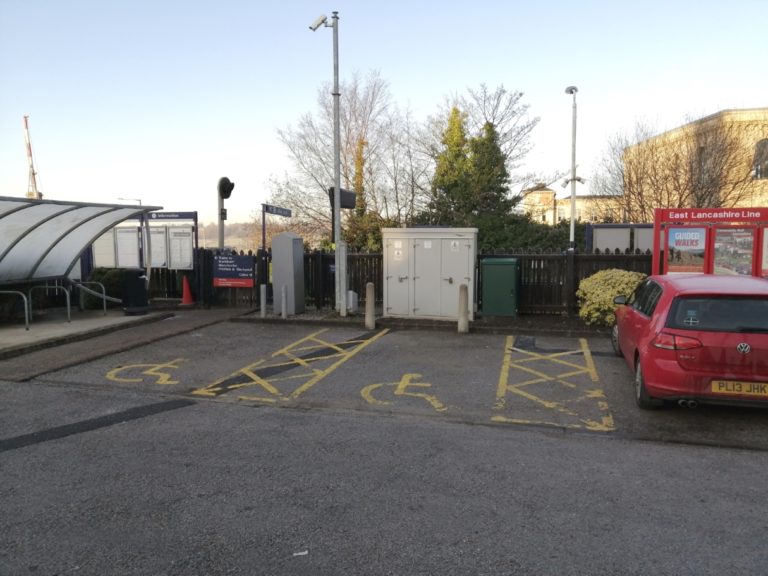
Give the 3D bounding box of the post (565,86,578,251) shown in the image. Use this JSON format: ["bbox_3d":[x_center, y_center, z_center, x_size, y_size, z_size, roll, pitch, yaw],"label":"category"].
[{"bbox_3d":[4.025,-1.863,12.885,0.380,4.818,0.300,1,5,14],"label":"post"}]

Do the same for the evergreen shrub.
[{"bbox_3d":[4.555,0.146,11.860,1.420,1.086,1.200,1,5,14],"label":"evergreen shrub"}]

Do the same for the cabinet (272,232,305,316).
[{"bbox_3d":[-2.057,-0.327,12.843,0.480,1.719,0.540,1,5,14],"label":"cabinet"}]

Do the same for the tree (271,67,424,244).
[{"bbox_3d":[-1.399,-4.414,23.701,6.200,8.077,5.600,0,5,0],"label":"tree"}]

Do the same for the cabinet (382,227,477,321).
[{"bbox_3d":[0.955,-0.312,12.271,1.850,1.819,0.680,1,5,14],"label":"cabinet"}]

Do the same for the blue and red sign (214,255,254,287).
[{"bbox_3d":[-3.616,-0.387,14.423,0.980,0.791,0.040,1,5,9],"label":"blue and red sign"}]

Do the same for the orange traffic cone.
[{"bbox_3d":[-4.891,0.047,14.863,0.410,0.755,0.410,1,5,14],"label":"orange traffic cone"}]

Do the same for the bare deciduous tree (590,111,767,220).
[{"bbox_3d":[12.037,-3.824,24.758,6.800,6.712,5.800,2,6,26],"label":"bare deciduous tree"}]

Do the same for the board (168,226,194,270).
[{"bbox_3d":[-5.136,-0.997,15.171,0.670,1.100,0.080,1,5,16],"label":"board"}]

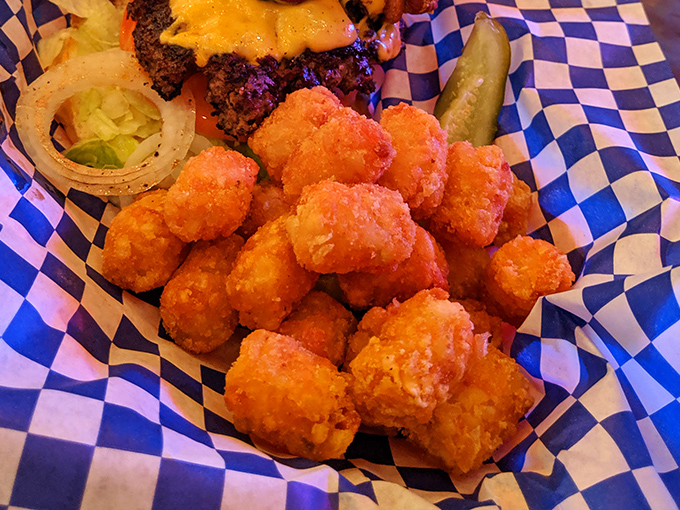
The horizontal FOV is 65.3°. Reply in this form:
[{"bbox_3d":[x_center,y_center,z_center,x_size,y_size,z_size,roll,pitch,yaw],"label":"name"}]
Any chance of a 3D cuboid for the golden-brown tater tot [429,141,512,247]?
[{"bbox_3d":[0.049,-0.023,0.199,0.027,0.027,0.040,16,75,14],"label":"golden-brown tater tot"}]

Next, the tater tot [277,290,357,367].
[{"bbox_3d":[-0.009,0.023,0.149,0.032,0.024,0.024,4,48,10],"label":"tater tot"}]

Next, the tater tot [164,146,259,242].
[{"bbox_3d":[-0.039,-0.019,0.163,0.022,0.022,0.029,37,73,28],"label":"tater tot"}]

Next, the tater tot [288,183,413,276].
[{"bbox_3d":[0.003,-0.008,0.150,0.036,0.024,0.025,6,48,12],"label":"tater tot"}]

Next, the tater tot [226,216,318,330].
[{"bbox_3d":[-0.024,0.006,0.186,0.026,0.026,0.039,20,69,17],"label":"tater tot"}]

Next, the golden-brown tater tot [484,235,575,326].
[{"bbox_3d":[0.057,0.008,0.160,0.022,0.029,0.022,-6,46,-30],"label":"golden-brown tater tot"}]

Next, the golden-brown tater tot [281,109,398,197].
[{"bbox_3d":[0.000,-0.032,0.168,0.035,0.024,0.024,-34,56,-14],"label":"golden-brown tater tot"}]

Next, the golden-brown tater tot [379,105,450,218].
[{"bbox_3d":[0.031,-0.040,0.221,0.027,0.027,0.044,-12,78,-10],"label":"golden-brown tater tot"}]

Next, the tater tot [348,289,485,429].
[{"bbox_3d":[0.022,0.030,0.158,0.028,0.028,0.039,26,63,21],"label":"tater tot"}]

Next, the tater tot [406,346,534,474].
[{"bbox_3d":[0.041,0.049,0.168,0.038,0.028,0.028,-39,57,-10],"label":"tater tot"}]

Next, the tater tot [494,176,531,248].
[{"bbox_3d":[0.065,-0.018,0.215,0.026,0.026,0.035,7,69,6],"label":"tater tot"}]

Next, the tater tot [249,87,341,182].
[{"bbox_3d":[-0.017,-0.046,0.207,0.039,0.028,0.028,-42,59,-17],"label":"tater tot"}]

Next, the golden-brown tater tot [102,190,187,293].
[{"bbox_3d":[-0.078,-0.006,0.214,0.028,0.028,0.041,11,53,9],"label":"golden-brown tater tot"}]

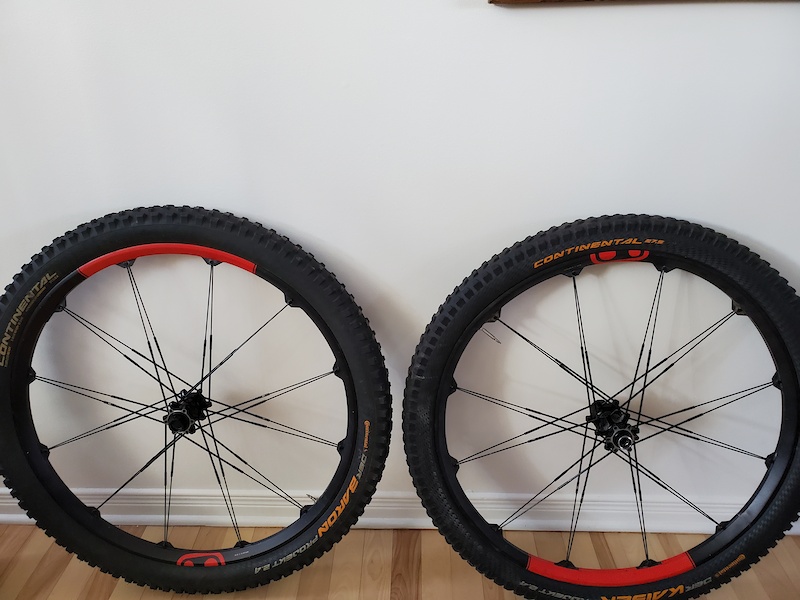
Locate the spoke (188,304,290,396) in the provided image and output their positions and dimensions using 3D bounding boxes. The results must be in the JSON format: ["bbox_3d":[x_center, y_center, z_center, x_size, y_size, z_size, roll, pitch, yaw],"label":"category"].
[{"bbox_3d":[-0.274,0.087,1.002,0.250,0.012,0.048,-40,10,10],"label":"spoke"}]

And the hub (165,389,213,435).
[{"bbox_3d":[-0.364,0.192,1.031,0.060,0.060,0.095,0,14,1],"label":"hub"}]

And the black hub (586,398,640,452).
[{"bbox_3d":[0.355,0.209,1.004,0.065,0.065,0.130,1,12,3],"label":"black hub"}]

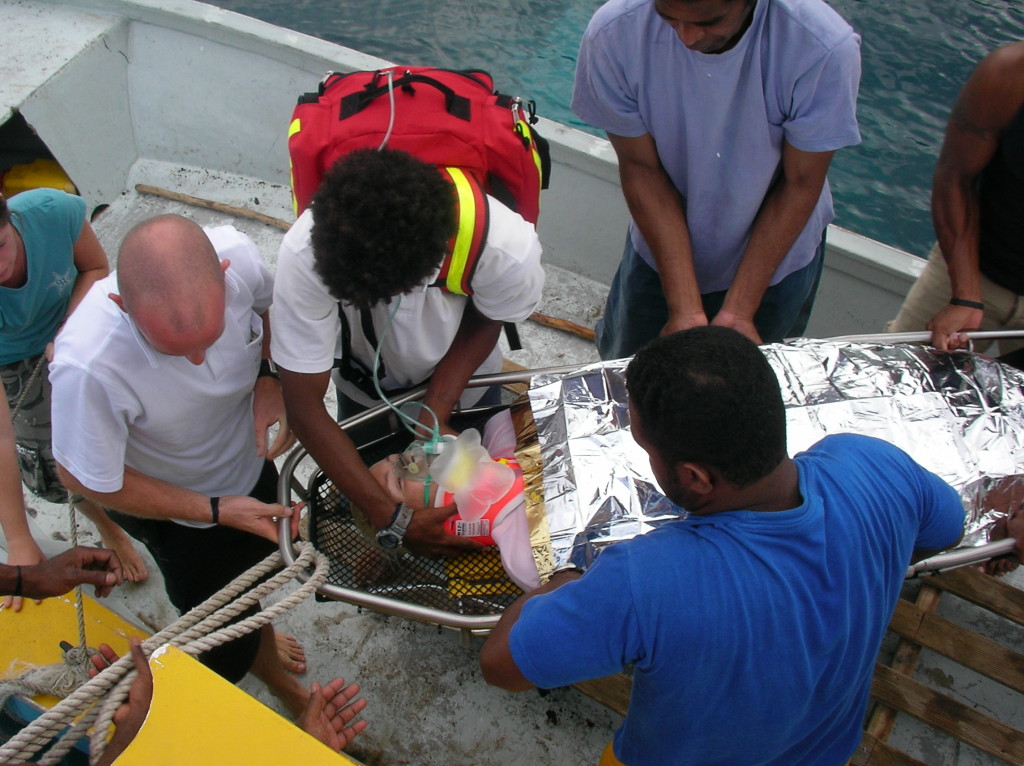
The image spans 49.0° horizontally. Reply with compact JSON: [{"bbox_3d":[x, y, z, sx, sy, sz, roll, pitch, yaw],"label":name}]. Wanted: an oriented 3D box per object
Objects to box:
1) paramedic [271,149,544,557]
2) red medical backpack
[{"bbox_3d":[-0.178,0.113,2.462,0.510,1.570,0.740,0,43,-1],"label":"paramedic"},{"bbox_3d":[-0.171,-0.411,2.247,0.490,0.490,0.240,0,72,-1],"label":"red medical backpack"}]

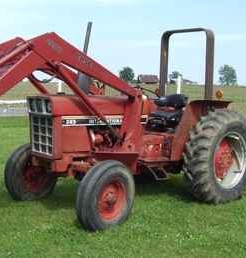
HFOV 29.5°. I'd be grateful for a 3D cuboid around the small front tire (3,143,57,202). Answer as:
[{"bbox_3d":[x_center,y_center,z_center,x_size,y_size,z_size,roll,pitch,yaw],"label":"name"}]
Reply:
[{"bbox_3d":[-1.234,0.603,6.338,0.212,0.775,0.775,7,8,43],"label":"small front tire"}]

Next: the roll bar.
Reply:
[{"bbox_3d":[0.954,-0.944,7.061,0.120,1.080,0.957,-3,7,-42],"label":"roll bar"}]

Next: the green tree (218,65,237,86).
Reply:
[{"bbox_3d":[38.396,-19.380,170.000,6.551,7.825,6.551,2,6,0],"label":"green tree"}]

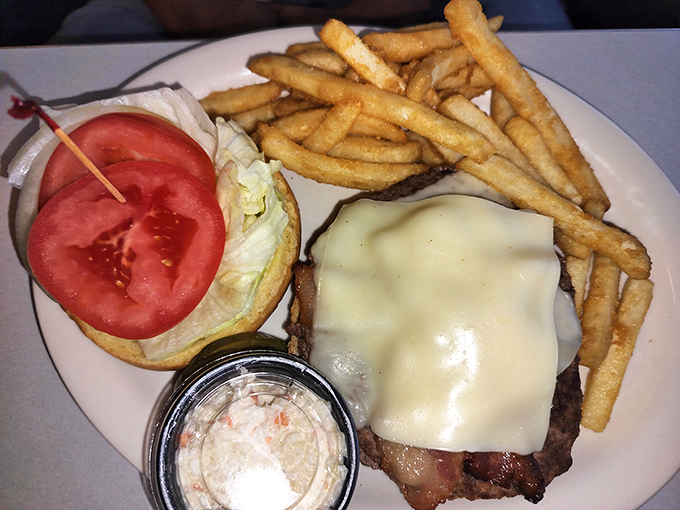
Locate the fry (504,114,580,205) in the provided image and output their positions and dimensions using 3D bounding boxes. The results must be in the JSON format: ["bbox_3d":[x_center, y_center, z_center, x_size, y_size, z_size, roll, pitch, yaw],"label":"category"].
[{"bbox_3d":[0.103,-0.047,0.236,0.011,0.011,0.049,-36,85,-11],"label":"fry"}]

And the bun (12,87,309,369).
[{"bbox_3d":[-0.077,-0.010,0.215,0.115,0.042,0.115,0,73,-1],"label":"bun"}]

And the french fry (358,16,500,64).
[{"bbox_3d":[0.049,-0.116,0.251,0.074,0.012,0.013,-10,73,-4],"label":"french fry"}]

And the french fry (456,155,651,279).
[{"bbox_3d":[0.098,-0.018,0.218,0.095,0.013,0.013,31,74,4],"label":"french fry"}]

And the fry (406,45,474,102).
[{"bbox_3d":[0.053,-0.092,0.239,0.040,0.011,0.011,-39,77,-9],"label":"fry"}]

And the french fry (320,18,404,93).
[{"bbox_3d":[0.012,-0.097,0.232,0.046,0.011,0.011,40,76,2],"label":"french fry"}]

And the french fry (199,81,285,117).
[{"bbox_3d":[-0.052,-0.082,0.245,0.047,0.011,0.011,-13,73,-3],"label":"french fry"}]

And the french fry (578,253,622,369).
[{"bbox_3d":[0.123,0.022,0.222,0.012,0.011,0.061,18,74,4],"label":"french fry"}]

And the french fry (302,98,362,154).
[{"bbox_3d":[-0.004,-0.062,0.230,0.031,0.011,0.011,-45,78,8],"label":"french fry"}]

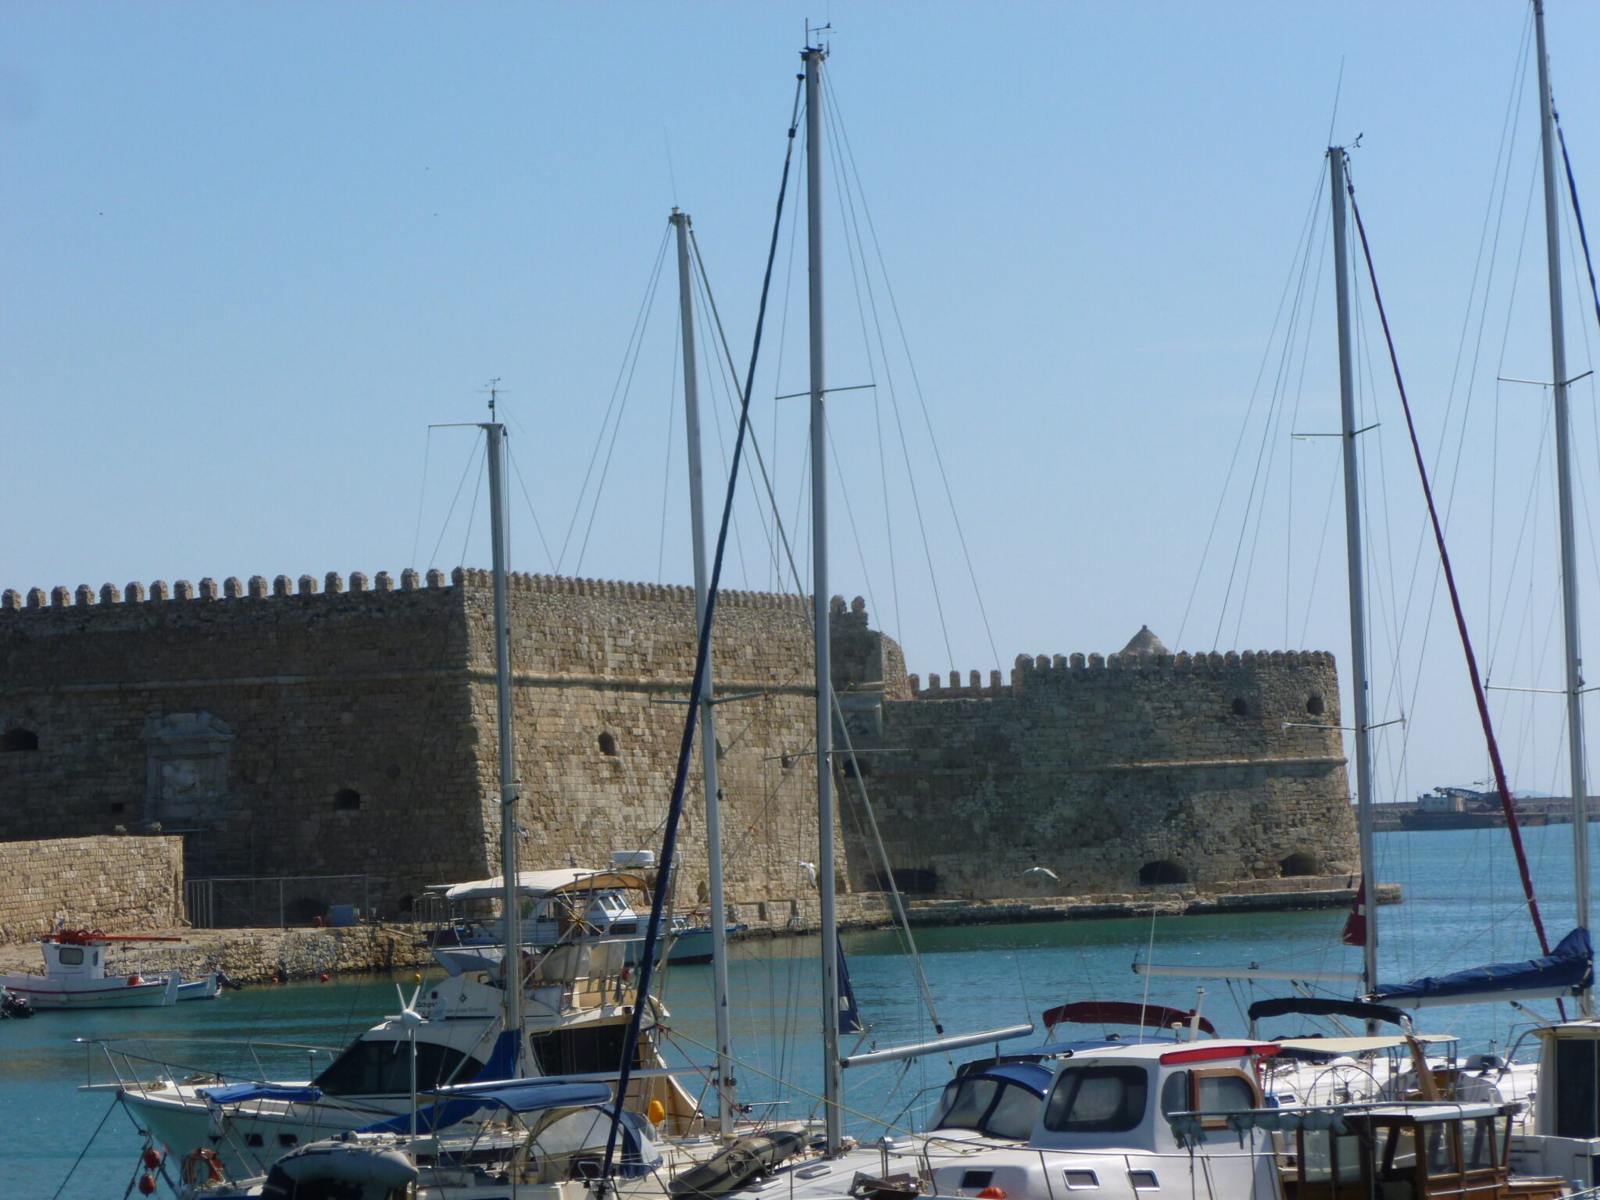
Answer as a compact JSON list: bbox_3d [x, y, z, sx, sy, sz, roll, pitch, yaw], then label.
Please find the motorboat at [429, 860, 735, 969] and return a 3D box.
[{"bbox_3d":[-8.252,11.981,204.000,11.500,3.900,3.400,-3,-3,28],"label":"motorboat"}]

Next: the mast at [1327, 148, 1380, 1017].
[{"bbox_3d":[6.847,0.168,66.193,0.130,11.541,0.170,-4,-3,41],"label":"mast"}]

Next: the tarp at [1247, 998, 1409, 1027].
[{"bbox_3d":[5.634,4.394,57.200,1.950,0.280,0.280,-4,-3,41],"label":"tarp"}]

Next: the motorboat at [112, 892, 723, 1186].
[{"bbox_3d":[-5.324,5.977,69.300,8.500,4.400,3.100,-4,-3,37],"label":"motorboat"}]

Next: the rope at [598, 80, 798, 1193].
[{"bbox_3d":[-0.993,0.171,55.950,0.120,12.223,0.120,-6,-22,41],"label":"rope"}]

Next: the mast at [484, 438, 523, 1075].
[{"bbox_3d":[-3.643,2.057,66.143,0.130,8.528,0.170,-4,-3,41],"label":"mast"}]

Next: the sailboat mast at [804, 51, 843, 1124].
[{"bbox_3d":[0.260,-0.026,57.316,0.140,11.884,0.180,-4,-4,41],"label":"sailboat mast"}]

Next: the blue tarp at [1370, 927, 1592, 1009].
[{"bbox_3d":[7.578,4.035,59.500,0.320,0.750,4.050,-4,-3,41],"label":"blue tarp"}]

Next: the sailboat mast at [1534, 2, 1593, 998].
[{"bbox_3d":[8.704,-0.735,61.207,0.140,12.451,0.180,-4,-3,41],"label":"sailboat mast"}]

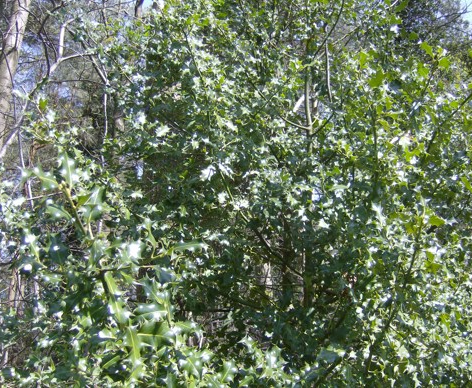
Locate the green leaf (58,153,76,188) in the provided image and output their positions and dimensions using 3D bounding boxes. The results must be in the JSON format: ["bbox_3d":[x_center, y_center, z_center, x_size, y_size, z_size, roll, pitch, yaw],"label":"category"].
[{"bbox_3d":[-0.345,-0.048,1.100,0.037,0.074,0.015,-5,-17,-8],"label":"green leaf"}]

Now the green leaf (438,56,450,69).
[{"bbox_3d":[0.873,-0.551,2.250,0.052,0.042,0.012,-6,32,11],"label":"green leaf"}]

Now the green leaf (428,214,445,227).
[{"bbox_3d":[0.728,0.096,1.950,0.060,0.040,0.013,14,32,11],"label":"green leaf"}]

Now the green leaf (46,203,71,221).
[{"bbox_3d":[-0.361,0.036,1.100,0.056,0.033,0.014,29,-41,-10],"label":"green leaf"}]

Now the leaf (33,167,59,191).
[{"bbox_3d":[-0.390,-0.032,1.100,0.058,0.040,0.015,27,-32,-5],"label":"leaf"}]

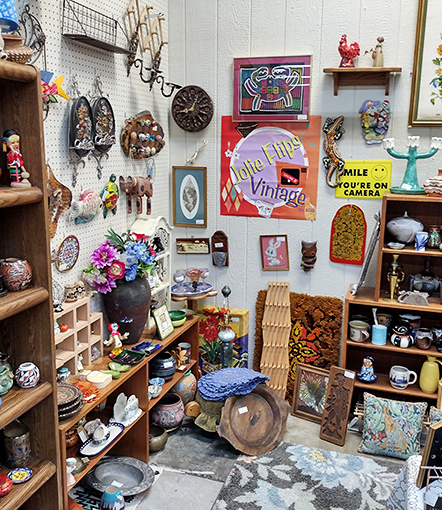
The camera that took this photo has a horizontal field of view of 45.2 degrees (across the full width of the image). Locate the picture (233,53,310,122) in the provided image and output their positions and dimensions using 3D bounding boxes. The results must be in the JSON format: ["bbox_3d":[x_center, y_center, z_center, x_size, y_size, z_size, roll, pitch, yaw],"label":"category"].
[{"bbox_3d":[0.290,-0.944,3.029,0.459,0.368,0.022,5,12,19],"label":"picture"}]

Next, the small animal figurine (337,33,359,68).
[{"bbox_3d":[0.687,-1.091,2.851,0.116,0.181,0.072,4,12,18],"label":"small animal figurine"}]

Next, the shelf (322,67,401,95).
[{"bbox_3d":[0.749,-0.913,2.815,0.398,0.138,0.120,5,12,19],"label":"shelf"}]

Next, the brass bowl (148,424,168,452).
[{"bbox_3d":[-0.371,0.976,2.802,0.183,0.090,0.183,1,12,0],"label":"brass bowl"}]

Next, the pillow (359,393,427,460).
[{"bbox_3d":[0.892,0.894,2.749,0.310,0.310,0.090,5,-2,19],"label":"pillow"}]

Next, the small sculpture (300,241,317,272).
[{"bbox_3d":[0.520,0.012,3.161,0.096,0.190,0.070,5,12,18],"label":"small sculpture"}]

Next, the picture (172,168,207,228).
[{"bbox_3d":[-0.199,-0.368,3.356,0.232,0.379,0.022,5,12,18],"label":"picture"}]

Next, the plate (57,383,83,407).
[{"bbox_3d":[-0.635,0.546,2.047,0.188,0.026,0.188,1,12,0],"label":"plate"}]

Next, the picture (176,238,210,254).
[{"bbox_3d":[-0.172,-0.055,3.379,0.225,0.103,0.020,1,11,20],"label":"picture"}]

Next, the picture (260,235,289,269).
[{"bbox_3d":[0.327,-0.012,3.205,0.164,0.218,0.018,-1,10,20],"label":"picture"}]

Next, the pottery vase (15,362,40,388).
[{"bbox_3d":[-0.642,0.401,1.763,0.076,0.073,0.076,1,12,0],"label":"pottery vase"}]

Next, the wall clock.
[{"bbox_3d":[-0.174,-0.887,3.223,0.267,0.272,0.047,5,12,19],"label":"wall clock"}]

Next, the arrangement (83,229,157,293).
[{"bbox_3d":[-0.487,0.041,2.587,0.355,0.305,0.280,-1,12,-10],"label":"arrangement"}]

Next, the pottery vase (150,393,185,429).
[{"bbox_3d":[-0.301,0.896,2.997,0.200,0.170,0.200,1,12,0],"label":"pottery vase"}]

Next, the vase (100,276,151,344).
[{"bbox_3d":[-0.481,0.263,2.716,0.245,0.370,0.245,1,12,0],"label":"vase"}]

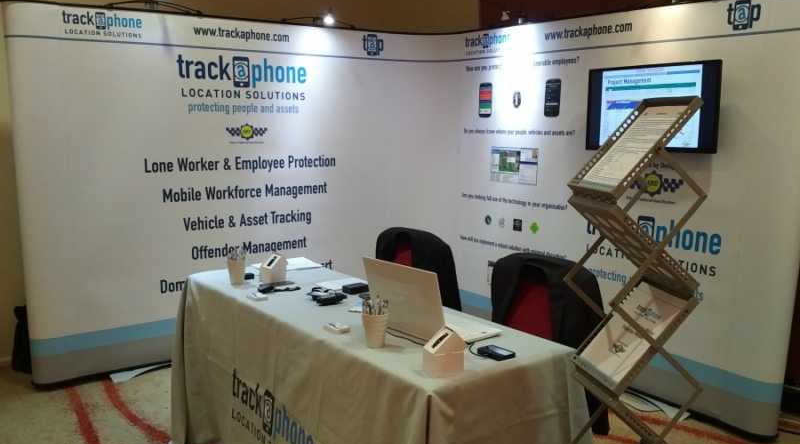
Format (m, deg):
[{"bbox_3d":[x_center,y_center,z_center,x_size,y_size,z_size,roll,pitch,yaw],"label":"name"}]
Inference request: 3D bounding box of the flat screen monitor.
[{"bbox_3d":[1.354,-0.609,3.363,0.060,0.452,0.742,-7,13,-39],"label":"flat screen monitor"}]

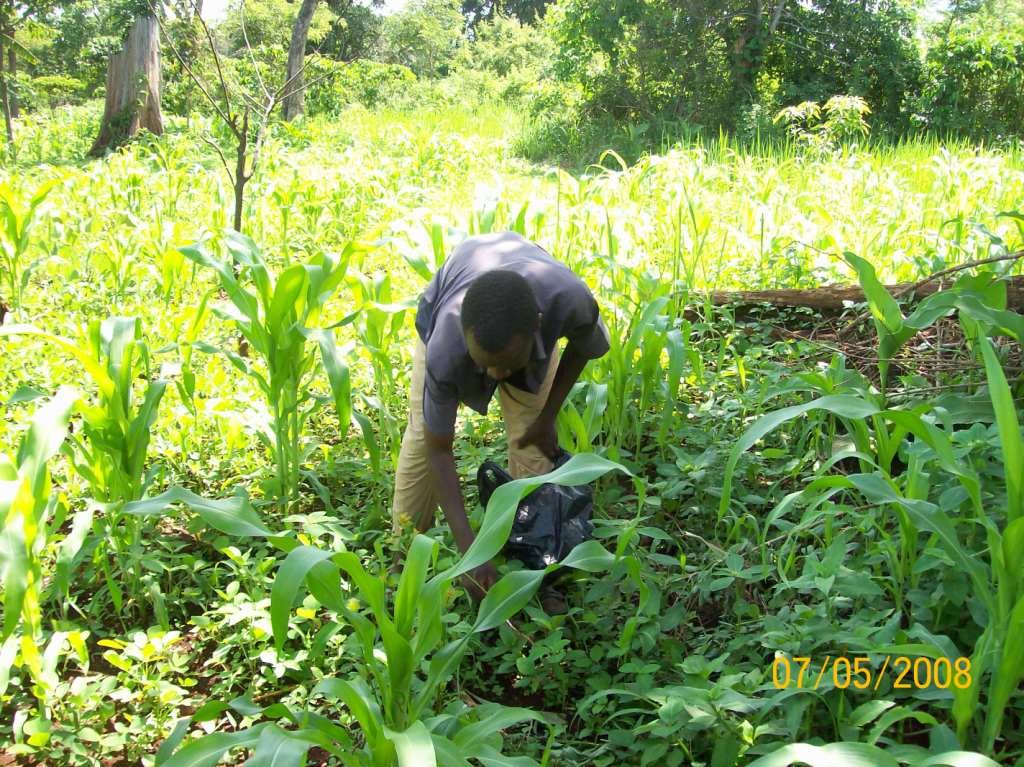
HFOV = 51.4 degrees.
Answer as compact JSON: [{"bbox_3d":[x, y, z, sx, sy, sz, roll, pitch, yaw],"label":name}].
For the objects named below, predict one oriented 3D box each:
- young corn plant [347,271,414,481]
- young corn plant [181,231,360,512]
[{"bbox_3d":[-0.475,-0.025,3.850,0.250,0.820,0.270,0,16,0],"label":"young corn plant"},{"bbox_3d":[-0.800,-0.020,3.530,0.590,0.970,0.520,0,16,0],"label":"young corn plant"}]

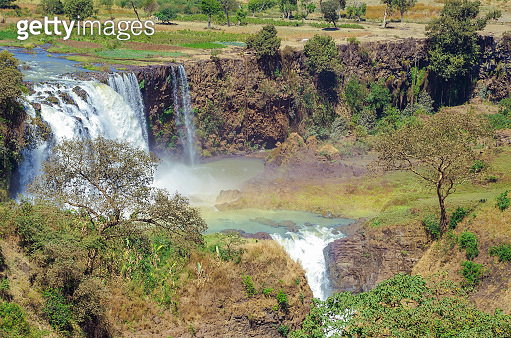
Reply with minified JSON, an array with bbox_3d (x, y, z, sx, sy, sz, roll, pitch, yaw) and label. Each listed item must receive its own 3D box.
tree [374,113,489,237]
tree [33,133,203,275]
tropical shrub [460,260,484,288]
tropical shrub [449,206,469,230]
[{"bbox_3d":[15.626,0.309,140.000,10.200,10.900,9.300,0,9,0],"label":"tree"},{"bbox_3d":[-10.878,2.877,125.000,14.000,10.900,11.500,0,9,0],"label":"tree"},{"bbox_3d":[17.515,8.516,128.000,1.950,2.150,1.850,0,9,0],"label":"tropical shrub"},{"bbox_3d":[17.666,4.308,138.000,1.700,2.000,1.700,0,9,0],"label":"tropical shrub"}]

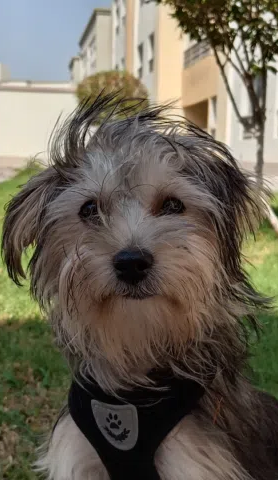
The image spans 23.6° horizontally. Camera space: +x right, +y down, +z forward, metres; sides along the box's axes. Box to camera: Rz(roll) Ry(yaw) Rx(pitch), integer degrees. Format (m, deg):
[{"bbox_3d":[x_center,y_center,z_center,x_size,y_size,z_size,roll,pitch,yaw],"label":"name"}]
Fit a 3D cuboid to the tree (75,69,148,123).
[{"bbox_3d":[-0.610,-2.660,15.300,1.720,2.450,1.720,0,7,0],"label":"tree"}]

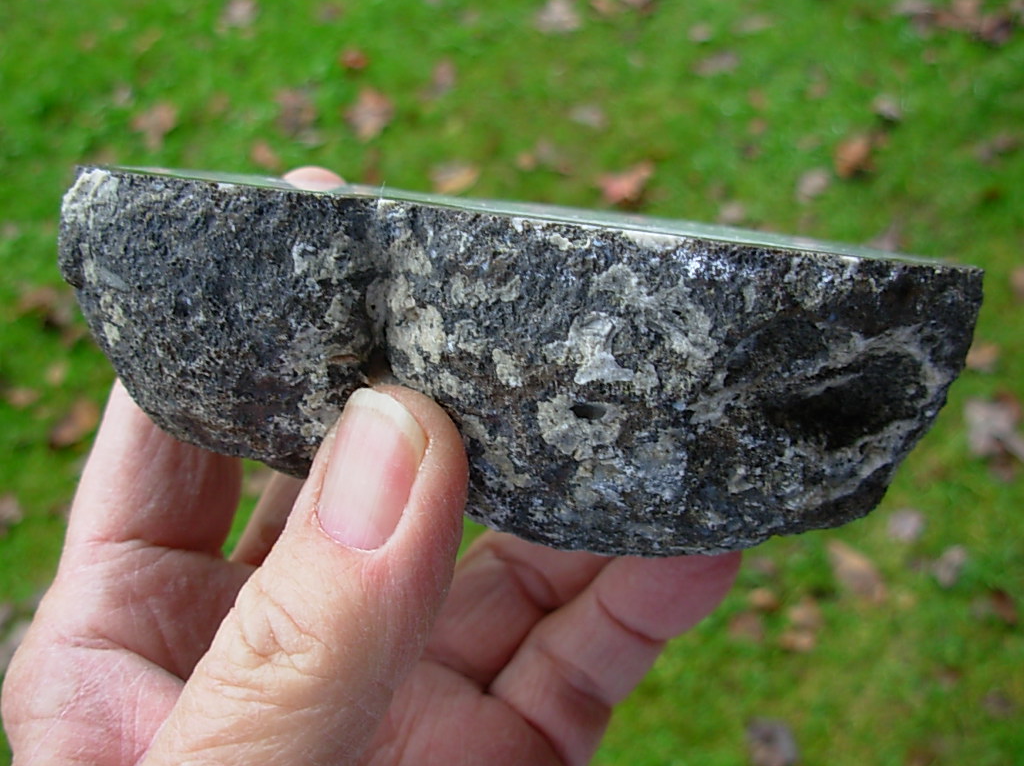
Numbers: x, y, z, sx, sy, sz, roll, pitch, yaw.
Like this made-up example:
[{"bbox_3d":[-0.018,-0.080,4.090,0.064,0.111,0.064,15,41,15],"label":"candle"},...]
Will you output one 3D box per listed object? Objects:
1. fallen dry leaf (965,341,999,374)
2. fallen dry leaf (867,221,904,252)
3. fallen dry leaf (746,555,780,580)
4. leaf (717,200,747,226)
[{"bbox_3d":[0.750,-0.042,1.801,0.064,0.015,0.061,0,53,0],"label":"fallen dry leaf"},{"bbox_3d":[0.649,-0.252,1.958,0.070,0.015,0.071,0,53,0],"label":"fallen dry leaf"},{"bbox_3d":[0.352,0.258,1.574,0.048,0.015,0.030,0,53,0],"label":"fallen dry leaf"},{"bbox_3d":[0.389,-0.301,1.995,0.055,0.015,0.057,0,53,0],"label":"leaf"}]

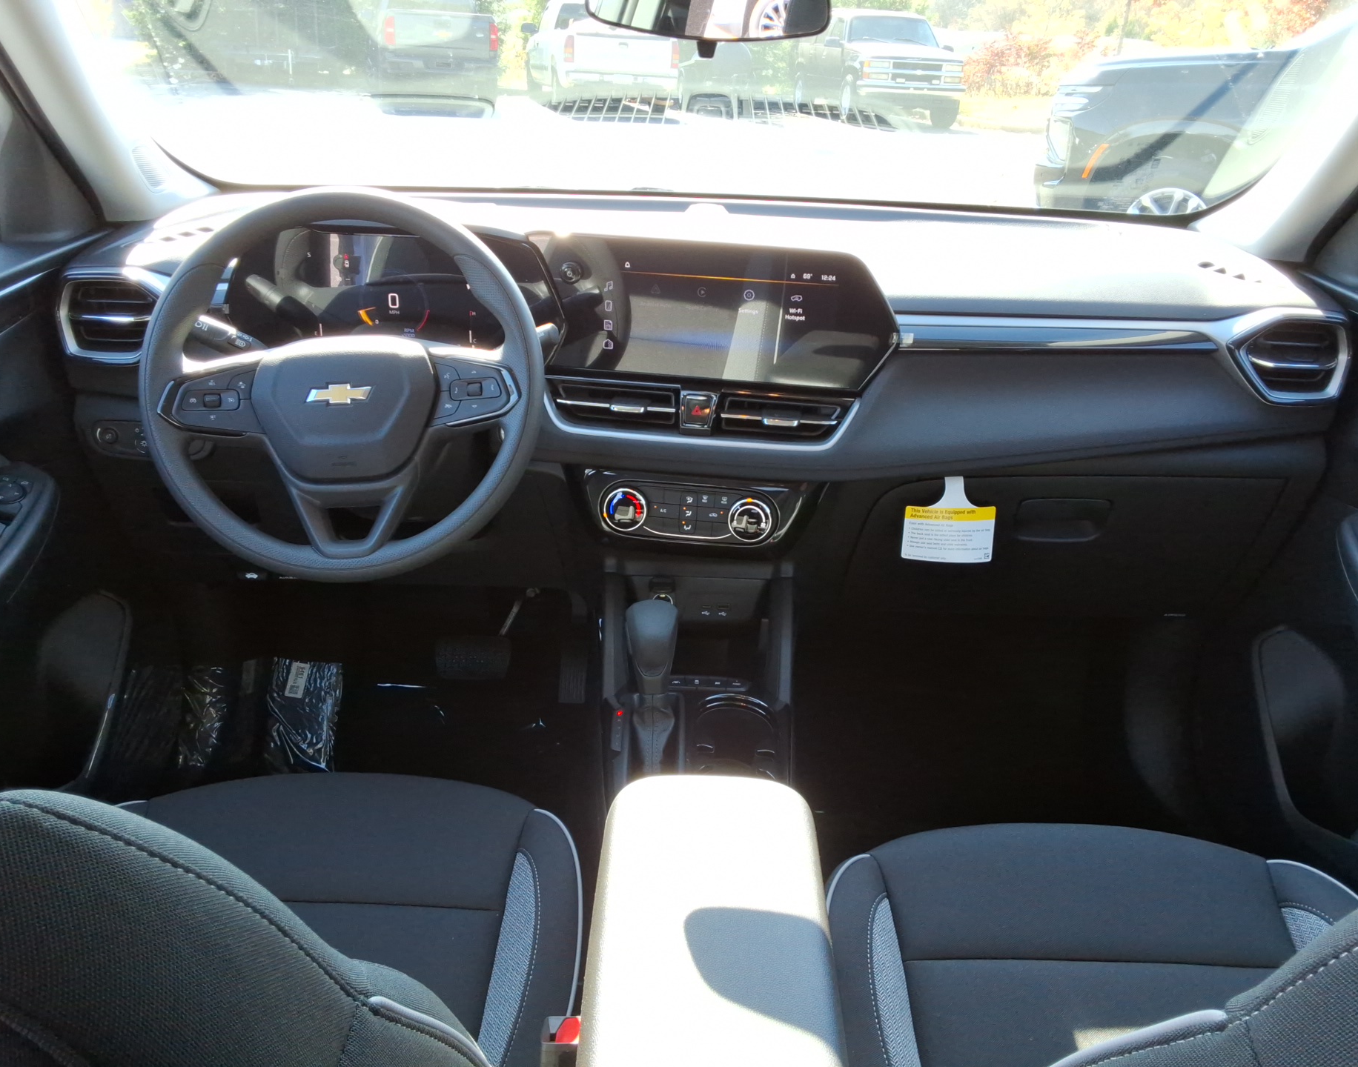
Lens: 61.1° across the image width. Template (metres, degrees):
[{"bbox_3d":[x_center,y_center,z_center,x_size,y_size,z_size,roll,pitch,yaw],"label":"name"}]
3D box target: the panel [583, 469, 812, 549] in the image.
[{"bbox_3d":[0.019,-0.024,1.200,0.234,0.070,0.035,5,3,6],"label":"panel"}]

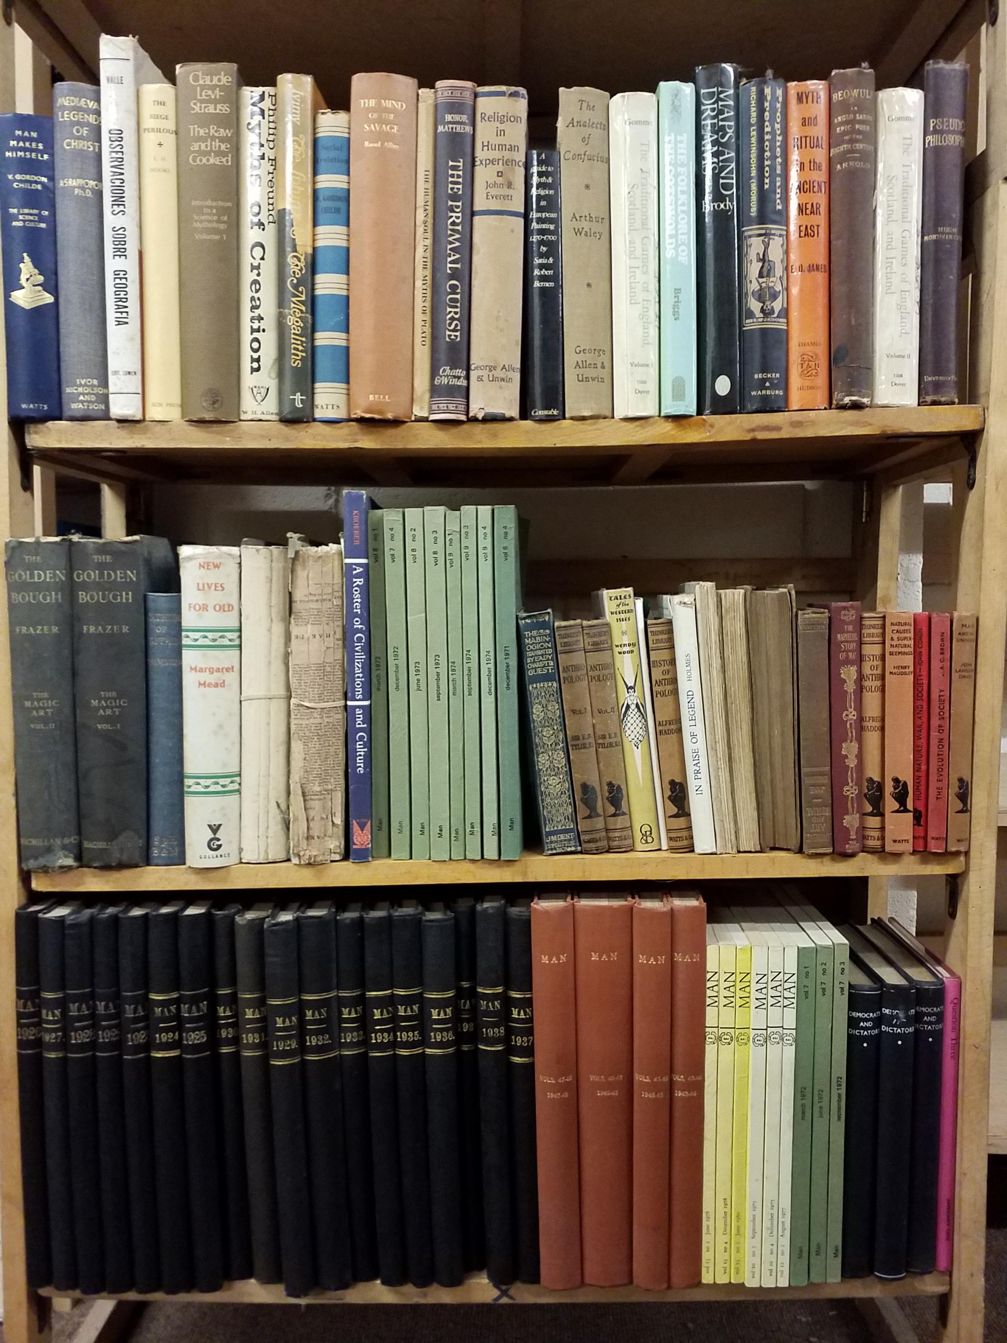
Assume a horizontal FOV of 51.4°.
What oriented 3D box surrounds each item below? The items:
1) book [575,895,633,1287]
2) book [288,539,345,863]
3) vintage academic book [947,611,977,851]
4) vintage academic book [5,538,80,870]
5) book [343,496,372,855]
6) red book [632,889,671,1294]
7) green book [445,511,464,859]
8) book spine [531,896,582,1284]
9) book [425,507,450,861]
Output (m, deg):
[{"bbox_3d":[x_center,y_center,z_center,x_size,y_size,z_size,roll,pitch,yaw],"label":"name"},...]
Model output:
[{"bbox_3d":[0.072,0.293,0.840,0.039,0.281,0.205,-1,4,0],"label":"book"},{"bbox_3d":[-0.130,0.019,0.803,0.037,0.222,0.145,0,4,0],"label":"book"},{"bbox_3d":[0.318,0.039,0.779,0.015,0.166,0.110,0,4,1],"label":"vintage academic book"},{"bbox_3d":[-0.320,0.019,0.809,0.045,0.232,0.150,-1,4,1],"label":"vintage academic book"},{"bbox_3d":[-0.102,-0.001,0.819,0.015,0.258,0.178,0,4,0],"label":"book"},{"bbox_3d":[0.107,0.295,0.846,0.026,0.284,0.205,0,4,1],"label":"red book"},{"bbox_3d":[-0.032,0.006,0.810,0.010,0.243,0.163,-1,4,1],"label":"green book"},{"bbox_3d":[0.040,0.296,0.847,0.029,0.284,0.205,-1,4,1],"label":"book spine"},{"bbox_3d":[-0.041,0.005,0.806,0.014,0.247,0.152,0,4,3],"label":"book"}]

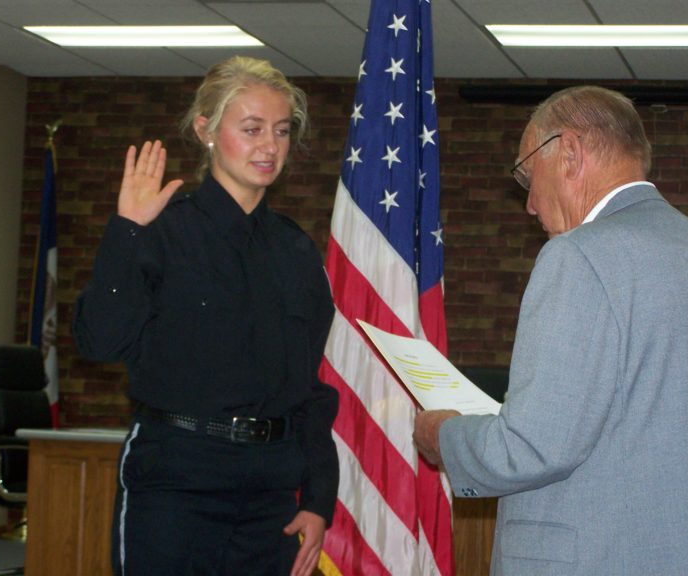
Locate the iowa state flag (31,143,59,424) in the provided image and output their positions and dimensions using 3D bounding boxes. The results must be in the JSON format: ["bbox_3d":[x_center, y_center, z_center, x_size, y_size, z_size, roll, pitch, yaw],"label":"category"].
[{"bbox_3d":[-1.772,0.099,12.323,0.250,2.046,0.200,2,-3,14],"label":"iowa state flag"}]

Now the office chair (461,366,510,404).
[{"bbox_3d":[0.655,0.905,9.780,0.630,1.080,0.660,2,-3,14],"label":"office chair"}]

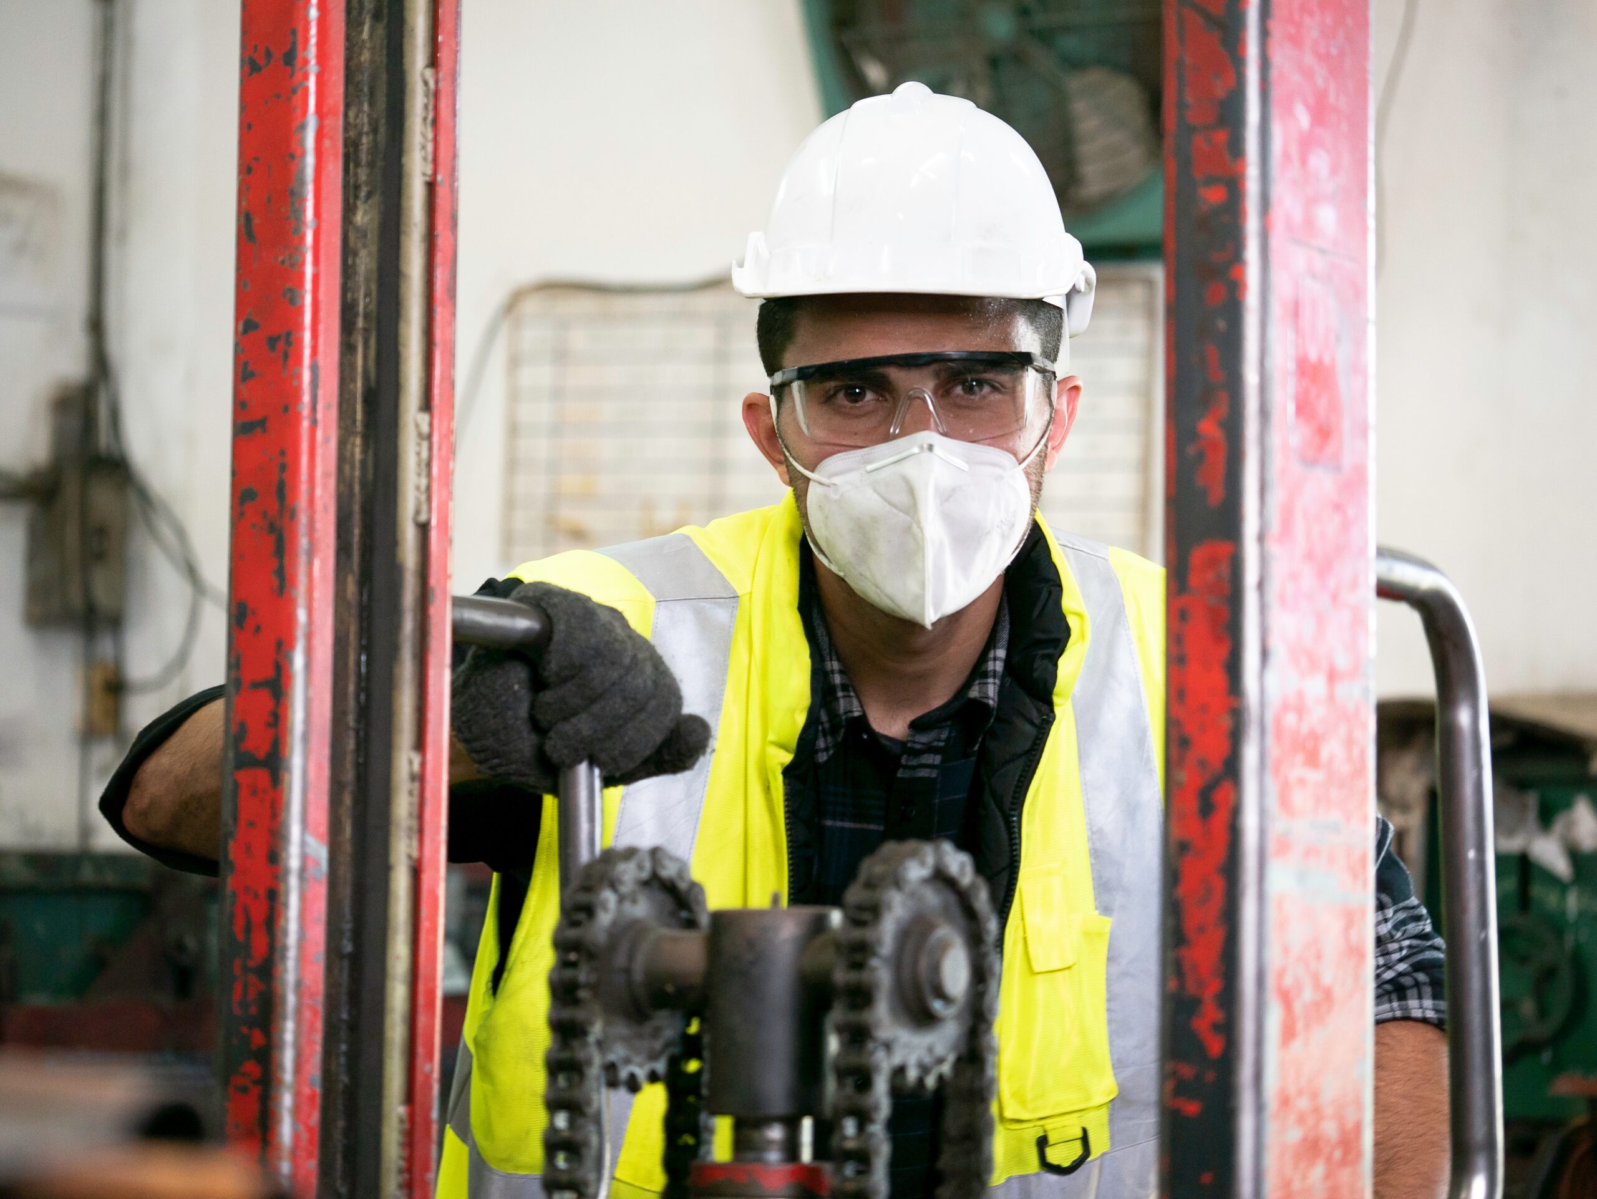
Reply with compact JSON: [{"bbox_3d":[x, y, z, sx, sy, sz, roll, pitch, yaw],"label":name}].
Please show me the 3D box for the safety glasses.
[{"bbox_3d":[0.065,-0.111,3.125,0.160,0.055,0.150,-3,-1,-2],"label":"safety glasses"}]

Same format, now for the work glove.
[{"bbox_3d":[-0.121,0.046,2.950,0.138,0.112,0.100,-4,-3,21],"label":"work glove"}]

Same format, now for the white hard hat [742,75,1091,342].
[{"bbox_3d":[0.065,-0.224,3.140,0.207,0.143,0.270,0,-1,9],"label":"white hard hat"}]

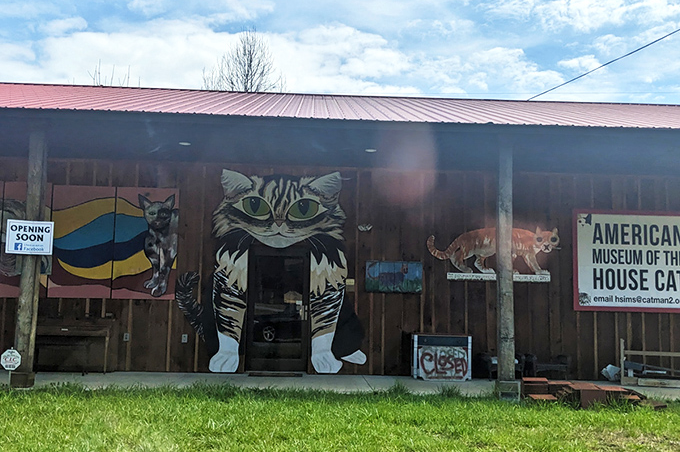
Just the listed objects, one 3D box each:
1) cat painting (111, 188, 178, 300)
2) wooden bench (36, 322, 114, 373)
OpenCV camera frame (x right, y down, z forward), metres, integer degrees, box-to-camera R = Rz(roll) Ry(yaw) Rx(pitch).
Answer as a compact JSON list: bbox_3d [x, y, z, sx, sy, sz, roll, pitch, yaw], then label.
[{"bbox_3d":[-3.158,0.283,8.657,1.009,1.811,0.040,1,-6,-2],"label":"cat painting"},{"bbox_3d":[-4.168,1.893,8.260,1.270,0.820,0.400,1,-6,-2],"label":"wooden bench"}]

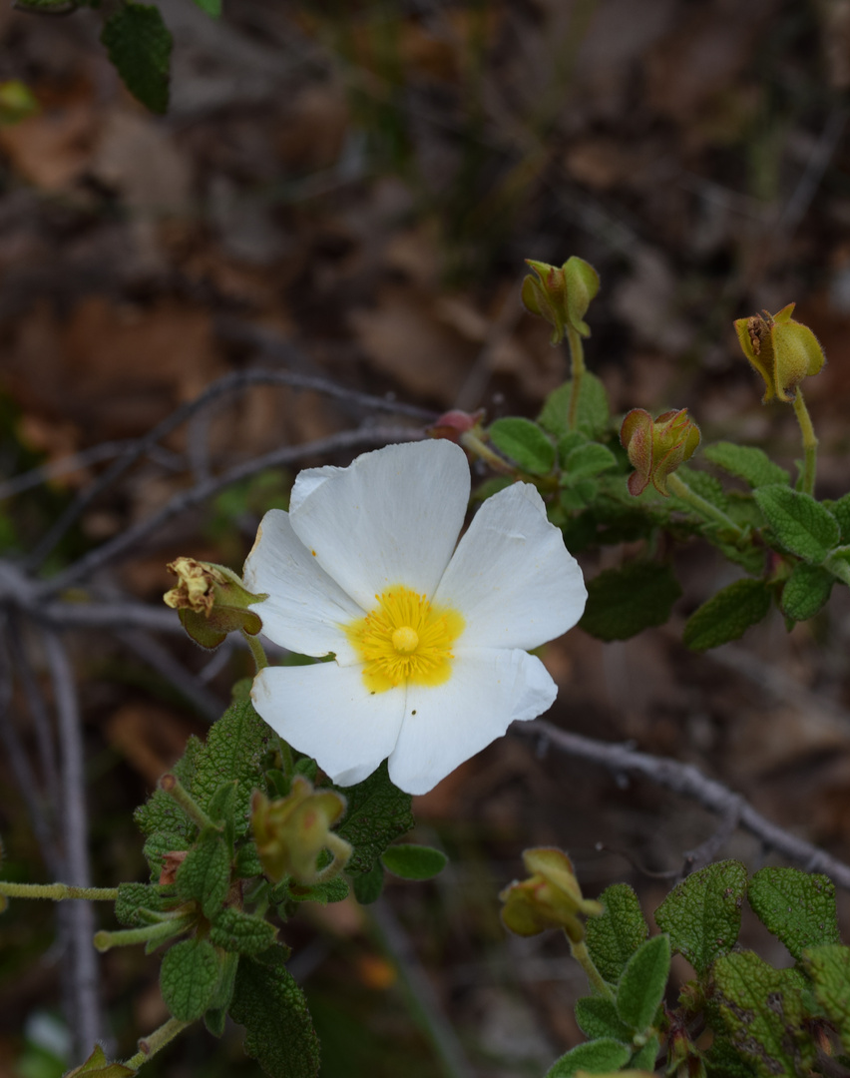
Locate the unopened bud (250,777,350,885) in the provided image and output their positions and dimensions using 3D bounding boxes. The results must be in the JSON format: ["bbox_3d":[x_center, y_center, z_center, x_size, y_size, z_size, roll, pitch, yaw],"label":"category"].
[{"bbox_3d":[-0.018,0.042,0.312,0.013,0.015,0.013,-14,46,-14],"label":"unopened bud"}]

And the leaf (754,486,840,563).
[{"bbox_3d":[0.050,-0.002,0.292,0.015,0.003,0.009,42,64,-12],"label":"leaf"}]

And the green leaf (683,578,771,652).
[{"bbox_3d":[0.052,0.013,0.365,0.019,0.005,0.009,-36,65,-12],"label":"green leaf"}]

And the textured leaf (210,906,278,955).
[{"bbox_3d":[-0.026,0.057,0.315,0.010,0.004,0.008,8,45,4],"label":"textured leaf"}]

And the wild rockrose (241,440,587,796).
[{"bbox_3d":[-0.002,0.011,0.310,0.050,0.017,0.051,0,73,-6],"label":"wild rockrose"}]

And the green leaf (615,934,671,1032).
[{"bbox_3d":[0.029,0.059,0.285,0.007,0.014,0.003,20,15,18],"label":"green leaf"}]

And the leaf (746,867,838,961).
[{"bbox_3d":[0.049,0.051,0.288,0.011,0.003,0.016,-40,94,-18],"label":"leaf"}]

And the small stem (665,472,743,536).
[{"bbox_3d":[0.039,-0.005,0.295,0.014,0.002,0.002,36,10,-21],"label":"small stem"}]

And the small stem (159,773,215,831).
[{"bbox_3d":[-0.034,0.038,0.308,0.003,0.013,0.003,-26,42,23],"label":"small stem"}]

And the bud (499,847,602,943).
[{"bbox_3d":[0.016,0.046,0.278,0.013,0.013,0.012,11,56,43],"label":"bud"}]

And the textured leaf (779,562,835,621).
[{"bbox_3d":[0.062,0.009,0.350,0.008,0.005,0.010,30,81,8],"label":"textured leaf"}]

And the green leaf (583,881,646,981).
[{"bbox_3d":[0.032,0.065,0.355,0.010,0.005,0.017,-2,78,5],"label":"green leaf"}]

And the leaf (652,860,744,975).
[{"bbox_3d":[0.038,0.051,0.293,0.012,0.003,0.016,6,68,3],"label":"leaf"}]

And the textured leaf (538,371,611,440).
[{"bbox_3d":[0.022,-0.019,0.310,0.010,0.003,0.012,15,75,5],"label":"textured leaf"}]

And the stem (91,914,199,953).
[{"bbox_3d":[-0.037,0.052,0.285,0.014,0.002,0.002,-8,19,-26],"label":"stem"}]

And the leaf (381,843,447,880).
[{"bbox_3d":[-0.002,0.045,0.300,0.009,0.002,0.006,7,59,-12],"label":"leaf"}]

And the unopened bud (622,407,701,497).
[{"bbox_3d":[0.032,-0.012,0.291,0.011,0.013,0.011,6,30,-4],"label":"unopened bud"}]

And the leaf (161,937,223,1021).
[{"bbox_3d":[-0.034,0.064,0.314,0.009,0.004,0.013,4,66,5],"label":"leaf"}]

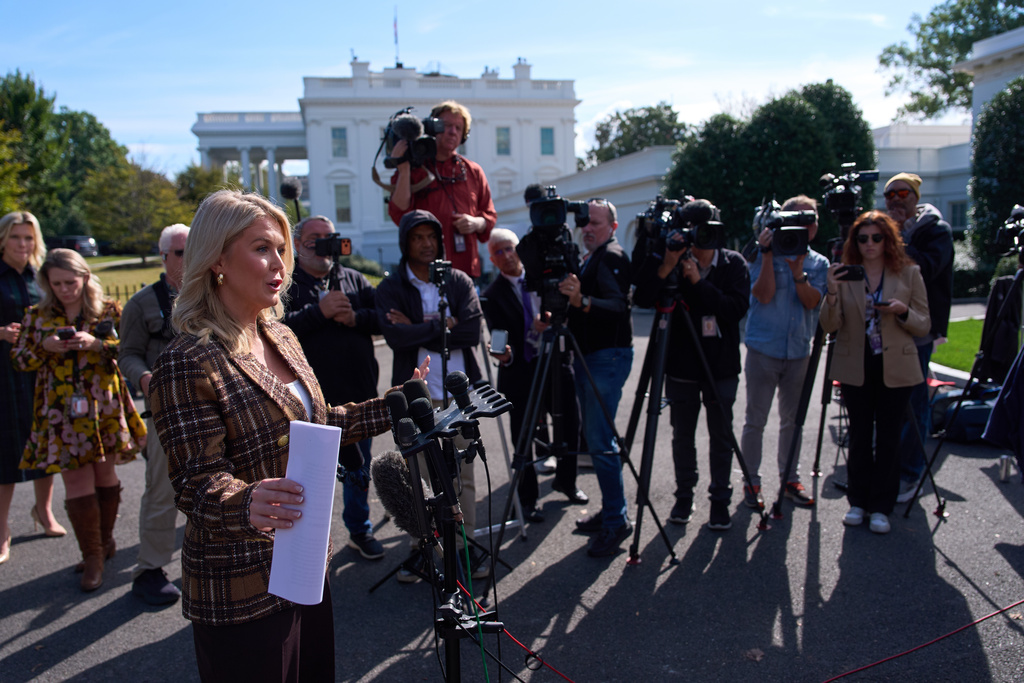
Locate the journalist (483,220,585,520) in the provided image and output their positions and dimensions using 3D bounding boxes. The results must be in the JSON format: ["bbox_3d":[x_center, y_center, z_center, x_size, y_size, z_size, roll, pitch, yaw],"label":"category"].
[{"bbox_3d":[0.124,0.180,4.104,0.620,1.680,0.480,-1,7,7],"label":"journalist"}]

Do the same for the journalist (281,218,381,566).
[{"bbox_3d":[-0.916,0.231,3.650,0.580,1.750,0.450,-3,7,-14],"label":"journalist"}]

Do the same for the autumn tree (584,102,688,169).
[{"bbox_3d":[11.536,-14.342,65.901,9.800,14.570,9.000,-2,7,0],"label":"autumn tree"}]

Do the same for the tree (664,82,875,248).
[{"bbox_3d":[8.477,-4.974,23.412,6.300,6.666,5.500,-2,7,0],"label":"tree"}]

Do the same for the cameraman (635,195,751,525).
[{"bbox_3d":[0.986,0.153,3.803,0.620,1.770,0.450,0,7,9],"label":"cameraman"}]

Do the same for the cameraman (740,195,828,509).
[{"bbox_3d":[1.567,0.085,4.082,0.540,1.800,0.460,0,7,12],"label":"cameraman"}]

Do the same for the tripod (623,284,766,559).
[{"bbox_3d":[0.960,0.362,3.827,0.820,1.342,0.780,-2,7,0],"label":"tripod"}]

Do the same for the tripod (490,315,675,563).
[{"bbox_3d":[0.169,0.464,3.664,1.030,1.240,0.920,-4,7,-21],"label":"tripod"}]

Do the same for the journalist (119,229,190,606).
[{"bbox_3d":[-1.494,0.315,3.236,0.420,1.740,0.560,4,9,38],"label":"journalist"}]

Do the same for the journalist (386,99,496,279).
[{"bbox_3d":[-0.345,-0.409,3.940,0.600,1.800,0.450,-2,7,-6],"label":"journalist"}]

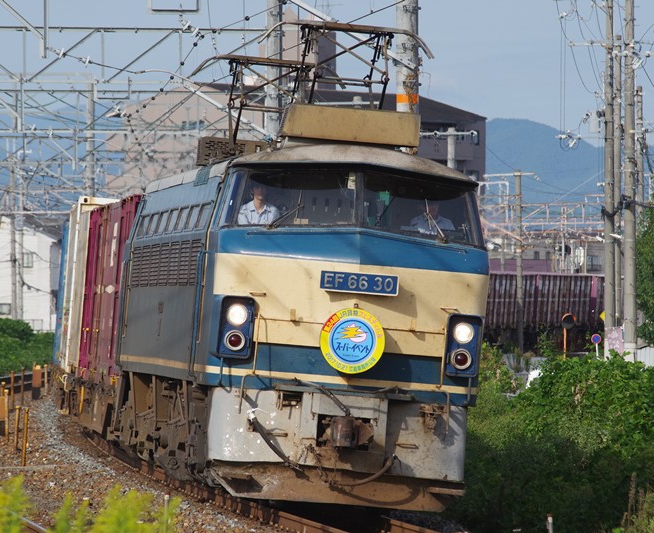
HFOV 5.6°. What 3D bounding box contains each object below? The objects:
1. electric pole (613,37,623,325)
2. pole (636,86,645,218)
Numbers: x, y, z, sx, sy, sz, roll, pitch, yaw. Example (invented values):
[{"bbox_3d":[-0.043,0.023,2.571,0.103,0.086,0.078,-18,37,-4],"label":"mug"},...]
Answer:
[{"bbox_3d":[10.066,-2.036,230.000,0.310,12.000,0.310,0,0,0],"label":"electric pole"},{"bbox_3d":[12.457,-1.511,265.000,0.310,11.300,0.310,0,0,0],"label":"pole"}]

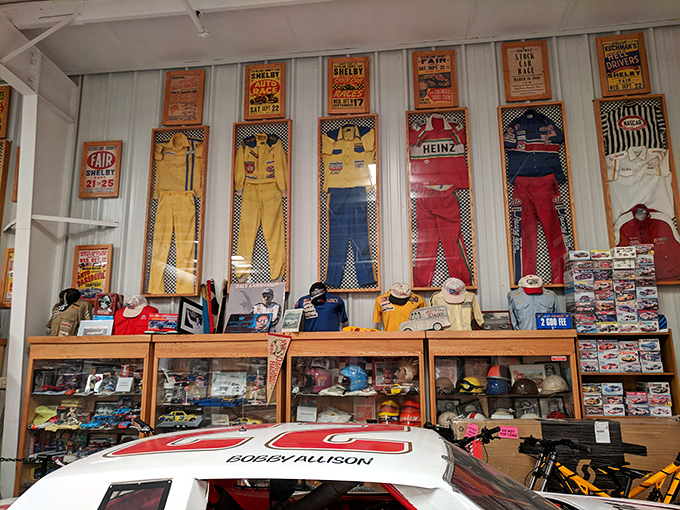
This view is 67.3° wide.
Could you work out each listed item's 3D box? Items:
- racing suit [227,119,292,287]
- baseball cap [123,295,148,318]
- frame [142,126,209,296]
[{"bbox_3d":[-0.818,-0.513,5.277,0.607,1.821,0.078,-2,-11,8],"label":"racing suit"},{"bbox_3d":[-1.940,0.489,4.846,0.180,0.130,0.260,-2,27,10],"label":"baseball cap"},{"bbox_3d":[-1.737,-0.474,5.398,0.607,1.821,0.078,-1,-10,8],"label":"frame"}]

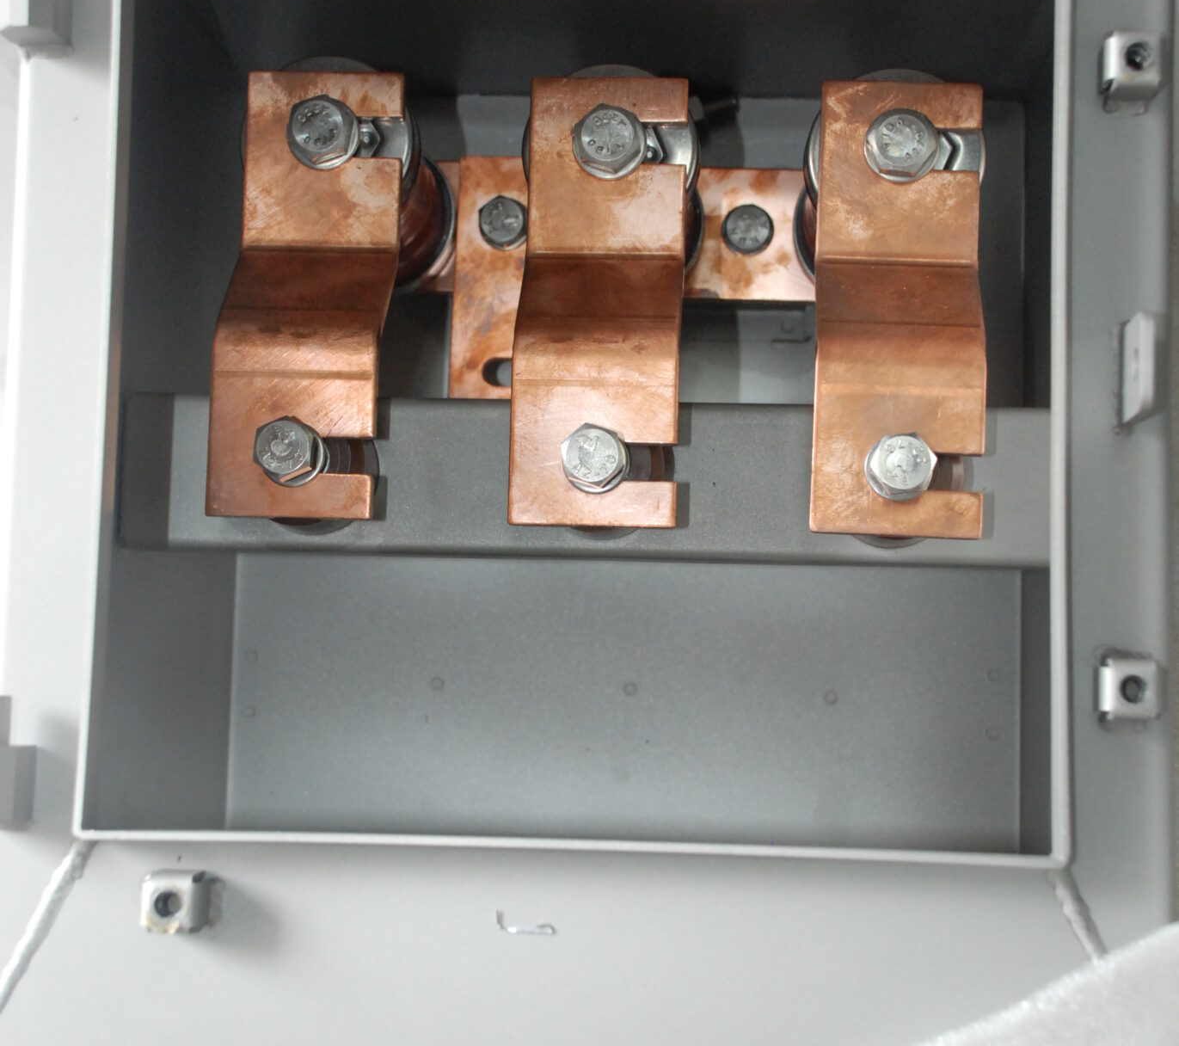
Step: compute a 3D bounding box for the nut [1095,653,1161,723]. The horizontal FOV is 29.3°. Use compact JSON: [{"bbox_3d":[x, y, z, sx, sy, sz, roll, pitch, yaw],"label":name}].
[{"bbox_3d":[0.141,0.044,0.595,0.015,0.018,0.019,1,86,4],"label":"nut"}]

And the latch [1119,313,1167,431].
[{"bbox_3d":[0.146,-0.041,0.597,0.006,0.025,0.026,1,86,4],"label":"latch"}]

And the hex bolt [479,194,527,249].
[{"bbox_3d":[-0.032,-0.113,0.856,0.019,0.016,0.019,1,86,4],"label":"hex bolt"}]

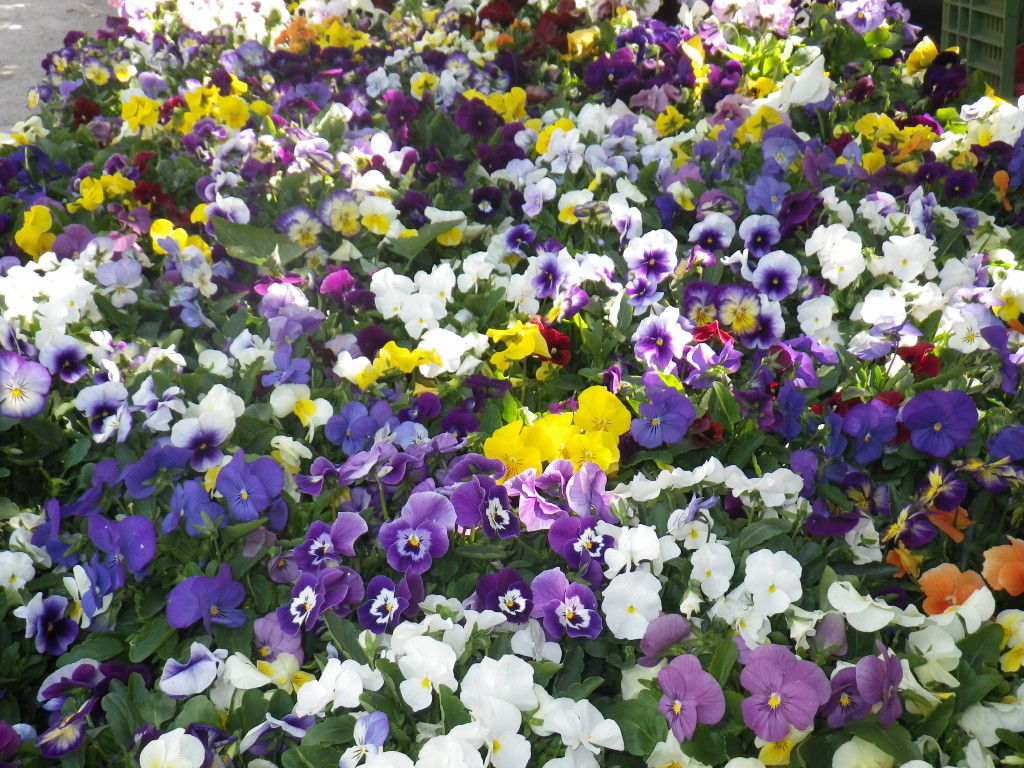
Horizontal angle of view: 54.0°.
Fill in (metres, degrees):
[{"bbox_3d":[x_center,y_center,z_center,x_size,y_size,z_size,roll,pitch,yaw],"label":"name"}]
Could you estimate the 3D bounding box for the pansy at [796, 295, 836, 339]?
[{"bbox_3d":[0.310,-0.069,1.029,0.038,0.044,0.020,1,4,17],"label":"pansy"}]

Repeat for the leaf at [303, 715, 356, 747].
[{"bbox_3d":[-0.111,0.210,0.610,0.042,0.010,0.026,-6,35,8],"label":"leaf"}]

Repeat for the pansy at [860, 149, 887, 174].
[{"bbox_3d":[0.503,-0.308,1.400,0.042,0.042,0.020,10,19,17],"label":"pansy"}]

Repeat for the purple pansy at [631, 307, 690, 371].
[{"bbox_3d":[0.143,-0.043,0.970,0.053,0.058,0.022,-4,-7,5],"label":"purple pansy"}]

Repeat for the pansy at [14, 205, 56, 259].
[{"bbox_3d":[-0.632,-0.200,1.333,0.053,0.069,0.030,-5,10,-25],"label":"pansy"}]

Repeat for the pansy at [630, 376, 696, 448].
[{"bbox_3d":[0.150,0.030,0.995,0.065,0.065,0.022,13,10,20],"label":"pansy"}]

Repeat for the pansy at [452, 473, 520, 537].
[{"bbox_3d":[-0.022,0.111,0.906,0.065,0.059,0.025,-28,18,-29],"label":"pansy"}]

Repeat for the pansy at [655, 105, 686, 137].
[{"bbox_3d":[0.226,-0.375,1.432,0.044,0.044,0.022,-1,21,3],"label":"pansy"}]

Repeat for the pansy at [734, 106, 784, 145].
[{"bbox_3d":[0.306,-0.321,1.250,0.056,0.052,0.025,-6,26,3],"label":"pansy"}]

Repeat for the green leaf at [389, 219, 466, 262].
[{"bbox_3d":[-0.111,-0.183,1.285,0.095,0.022,0.038,-34,46,-21],"label":"green leaf"}]

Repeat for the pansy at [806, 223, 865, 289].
[{"bbox_3d":[0.352,-0.140,1.093,0.061,0.070,0.035,-4,6,18],"label":"pansy"}]

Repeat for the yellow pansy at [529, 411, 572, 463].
[{"bbox_3d":[0.039,0.053,0.976,0.052,0.052,0.020,-9,7,-7],"label":"yellow pansy"}]

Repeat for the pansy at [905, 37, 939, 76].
[{"bbox_3d":[0.537,-0.428,1.320,0.030,0.054,0.050,34,54,21],"label":"pansy"}]

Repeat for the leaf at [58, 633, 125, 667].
[{"bbox_3d":[-0.344,0.217,0.824,0.054,0.012,0.028,-16,38,-16],"label":"leaf"}]

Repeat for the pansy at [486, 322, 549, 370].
[{"bbox_3d":[0.006,-0.035,0.916,0.032,0.040,0.050,-12,34,-44],"label":"pansy"}]

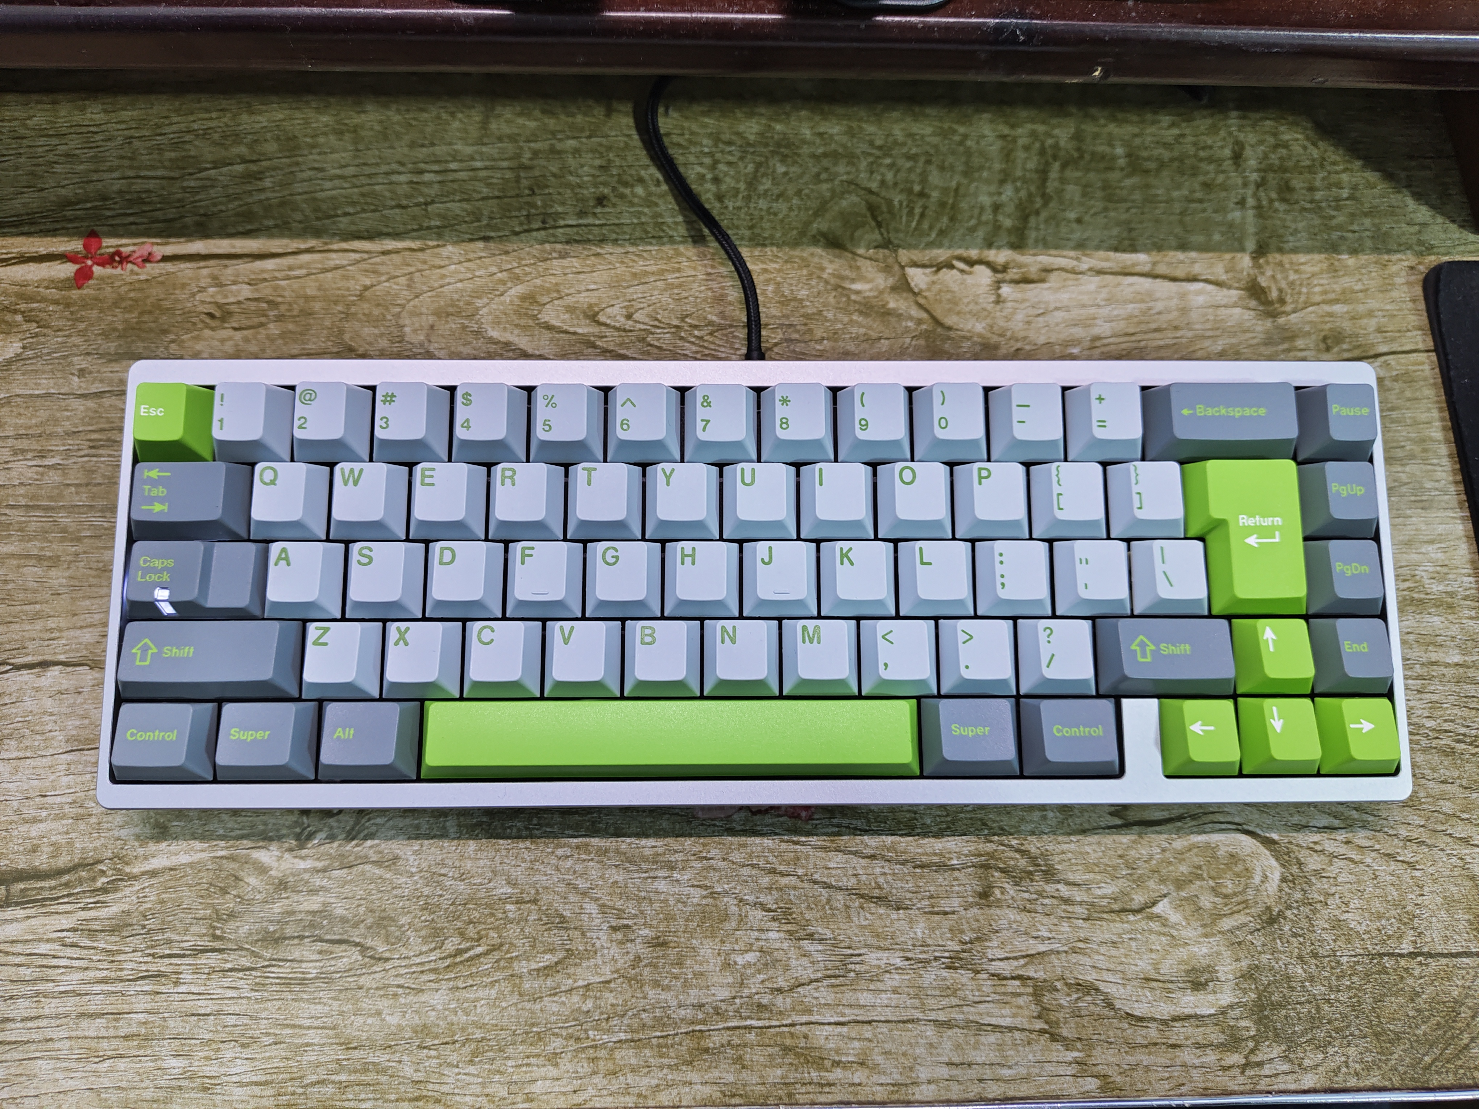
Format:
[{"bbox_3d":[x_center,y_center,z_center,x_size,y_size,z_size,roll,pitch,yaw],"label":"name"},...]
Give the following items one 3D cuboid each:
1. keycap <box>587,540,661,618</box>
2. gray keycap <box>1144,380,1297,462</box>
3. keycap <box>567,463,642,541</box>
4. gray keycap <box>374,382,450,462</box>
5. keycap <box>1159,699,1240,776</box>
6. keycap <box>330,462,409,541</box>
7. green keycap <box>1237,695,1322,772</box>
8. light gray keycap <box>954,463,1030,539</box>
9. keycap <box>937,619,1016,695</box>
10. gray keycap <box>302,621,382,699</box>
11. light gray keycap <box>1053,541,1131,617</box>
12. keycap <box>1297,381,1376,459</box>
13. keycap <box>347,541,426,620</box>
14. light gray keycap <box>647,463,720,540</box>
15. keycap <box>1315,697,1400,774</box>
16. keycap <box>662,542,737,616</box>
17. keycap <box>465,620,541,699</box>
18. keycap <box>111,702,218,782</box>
[{"bbox_3d":[-0.028,0.006,0.245,0.018,0.007,0.018,0,83,-1],"label":"keycap"},{"bbox_3d":[0.119,-0.033,0.251,0.037,0.009,0.018,0,83,-1],"label":"gray keycap"},{"bbox_3d":[-0.033,-0.013,0.247,0.018,0.007,0.018,0,83,-1],"label":"keycap"},{"bbox_3d":[-0.081,-0.032,0.248,0.018,0.009,0.018,0,82,-1],"label":"gray keycap"},{"bbox_3d":[0.110,0.043,0.242,0.018,0.008,0.018,0,83,-1],"label":"keycap"},{"bbox_3d":[-0.090,-0.013,0.246,0.018,0.007,0.018,0,83,-1],"label":"keycap"},{"bbox_3d":[0.129,0.043,0.243,0.018,0.007,0.018,0,83,-1],"label":"green keycap"},{"bbox_3d":[0.062,-0.013,0.249,0.018,0.008,0.018,0,82,-1],"label":"light gray keycap"},{"bbox_3d":[0.058,0.024,0.244,0.018,0.008,0.018,0,83,-1],"label":"keycap"},{"bbox_3d":[-0.095,0.025,0.241,0.018,0.008,0.018,0,82,-1],"label":"gray keycap"},{"bbox_3d":[0.086,0.005,0.247,0.018,0.007,0.018,0,83,-1],"label":"light gray keycap"},{"bbox_3d":[0.148,-0.033,0.252,0.018,0.009,0.018,0,83,-1],"label":"keycap"},{"bbox_3d":[-0.085,0.006,0.245,0.018,0.007,0.018,0,82,-1],"label":"keycap"},{"bbox_3d":[-0.014,-0.013,0.248,0.018,0.007,0.018,0,83,-1],"label":"light gray keycap"},{"bbox_3d":[0.148,0.043,0.243,0.018,0.008,0.018,0,83,-1],"label":"keycap"},{"bbox_3d":[-0.009,0.006,0.245,0.018,0.007,0.018,0,83,-1],"label":"keycap"},{"bbox_3d":[-0.057,0.025,0.242,0.018,0.008,0.018,0,83,-1],"label":"keycap"},{"bbox_3d":[-0.135,0.044,0.238,0.023,0.008,0.018,0,83,-1],"label":"keycap"}]

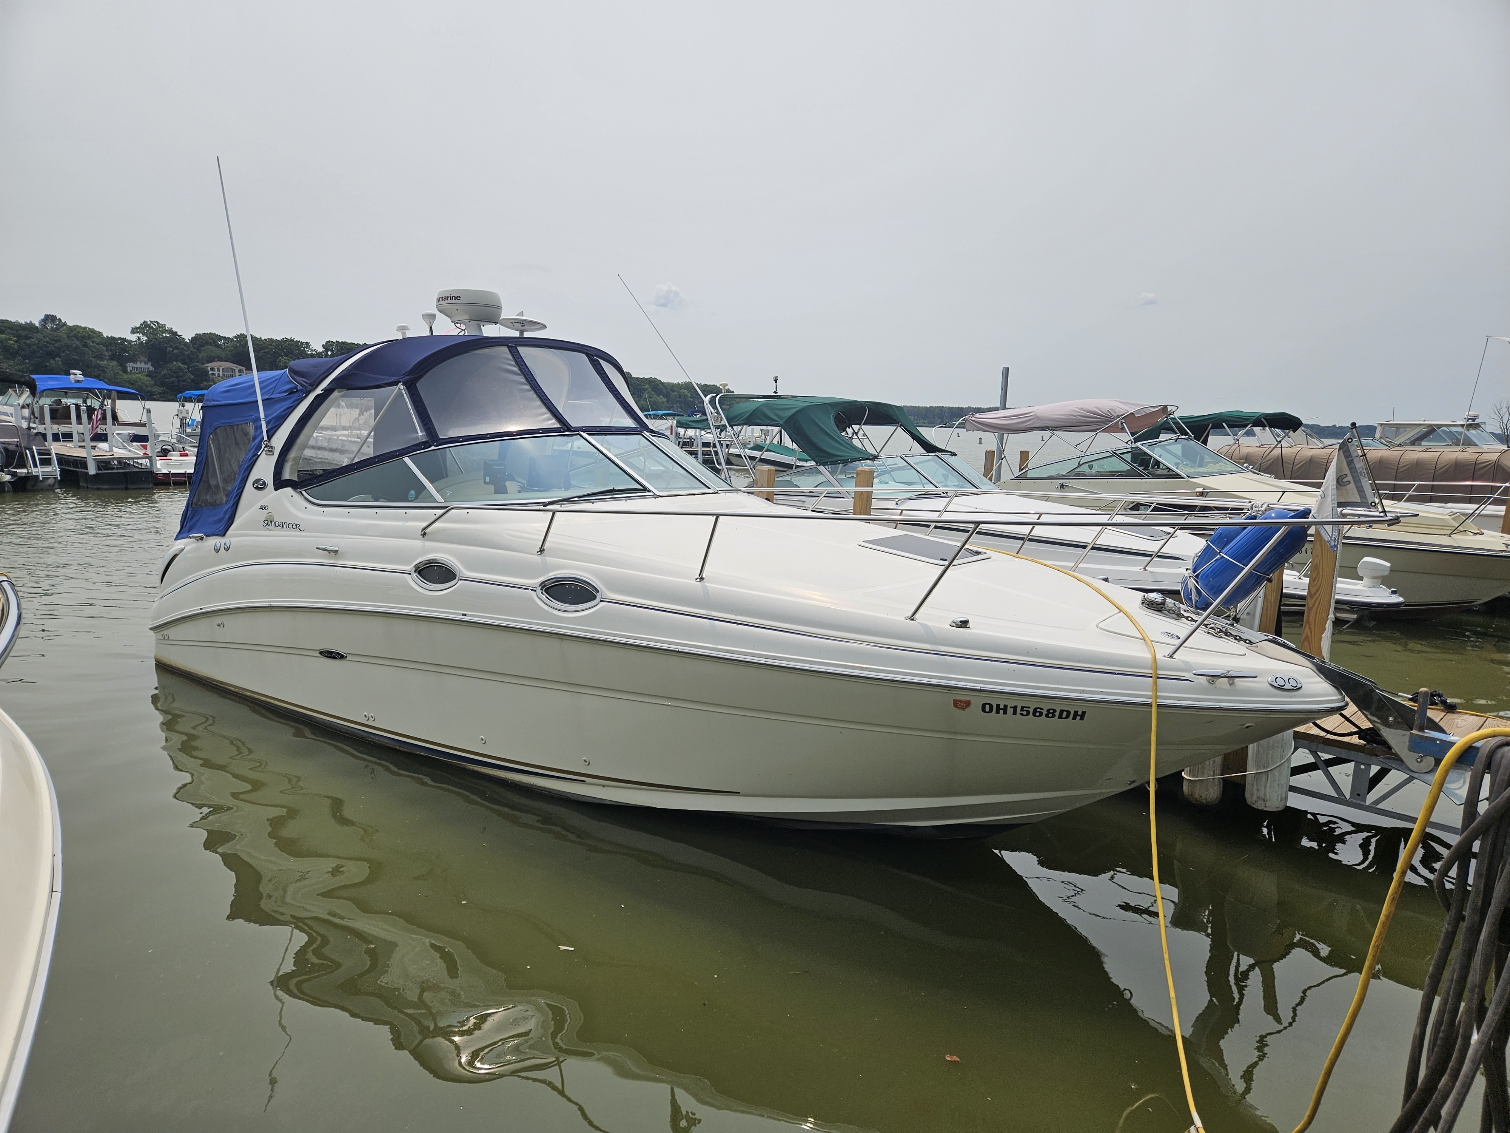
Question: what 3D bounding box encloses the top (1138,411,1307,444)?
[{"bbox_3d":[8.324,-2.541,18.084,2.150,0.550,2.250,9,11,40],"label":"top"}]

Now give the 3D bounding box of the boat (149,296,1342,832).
[{"bbox_3d":[-0.974,-0.237,7.206,9.341,3.300,2.870,8,10,36],"label":"boat"}]

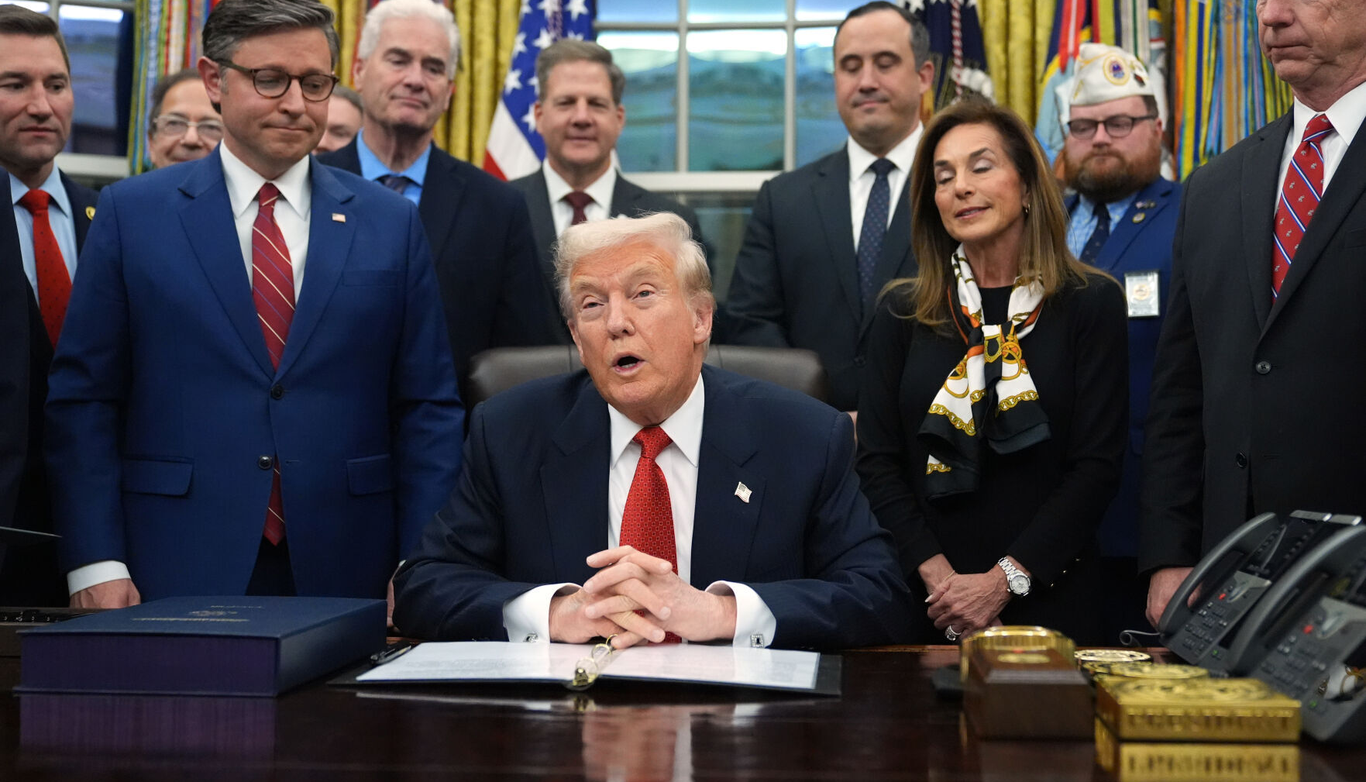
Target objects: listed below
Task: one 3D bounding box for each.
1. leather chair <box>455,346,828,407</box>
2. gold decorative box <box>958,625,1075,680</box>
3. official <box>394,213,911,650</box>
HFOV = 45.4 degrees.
[{"bbox_3d":[-0.058,0.540,2.347,0.670,1.220,0.740,0,-1,2],"label":"leather chair"},{"bbox_3d":[0.341,0.280,1.663,0.120,0.058,0.130,0,-1,3],"label":"gold decorative box"},{"bbox_3d":[-0.042,0.461,2.209,0.660,1.370,0.720,0,-1,2],"label":"official"}]

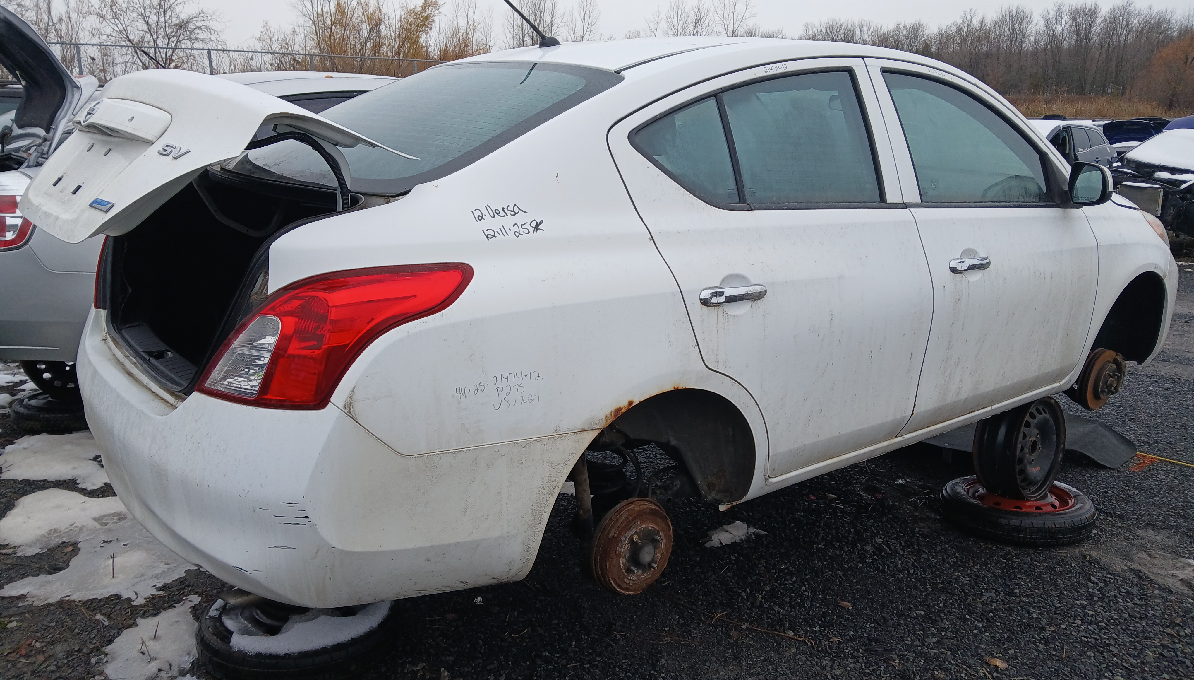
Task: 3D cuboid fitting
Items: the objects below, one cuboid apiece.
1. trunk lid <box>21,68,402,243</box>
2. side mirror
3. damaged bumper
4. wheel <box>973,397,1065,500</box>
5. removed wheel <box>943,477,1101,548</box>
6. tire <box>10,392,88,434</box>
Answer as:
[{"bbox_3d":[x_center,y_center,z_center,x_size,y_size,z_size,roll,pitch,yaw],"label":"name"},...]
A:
[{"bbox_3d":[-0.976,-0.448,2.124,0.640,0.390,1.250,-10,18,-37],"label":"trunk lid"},{"bbox_3d":[1.717,-0.551,3.135,0.130,0.158,0.175,-11,18,-36],"label":"side mirror"},{"bbox_3d":[-0.857,0.193,2.406,0.830,0.515,1.670,-11,18,-36],"label":"damaged bumper"},{"bbox_3d":[1.731,0.427,3.675,0.416,0.416,0.180,-11,12,-38],"label":"wheel"},{"bbox_3d":[1.700,0.688,3.645,0.580,0.115,0.580,0,15,0],"label":"removed wheel"},{"bbox_3d":[-2.771,0.347,4.755,0.580,0.135,0.580,0,15,0],"label":"tire"}]

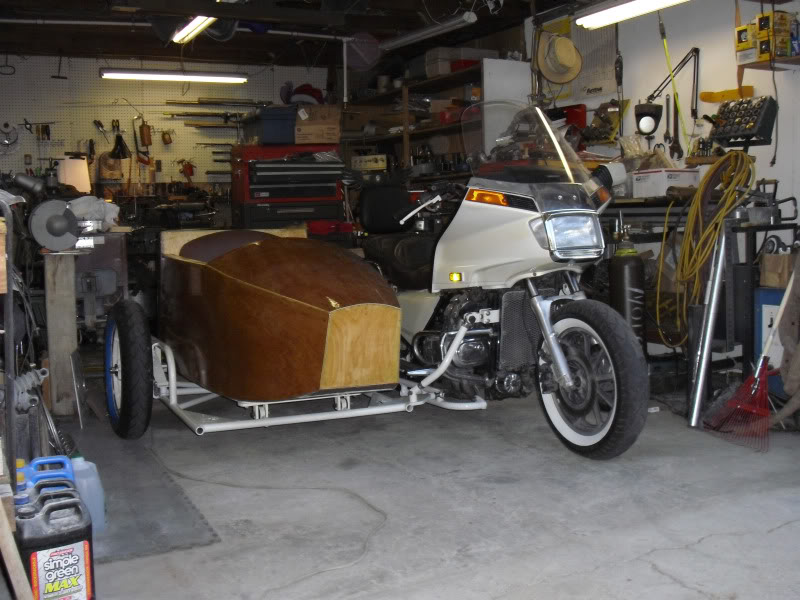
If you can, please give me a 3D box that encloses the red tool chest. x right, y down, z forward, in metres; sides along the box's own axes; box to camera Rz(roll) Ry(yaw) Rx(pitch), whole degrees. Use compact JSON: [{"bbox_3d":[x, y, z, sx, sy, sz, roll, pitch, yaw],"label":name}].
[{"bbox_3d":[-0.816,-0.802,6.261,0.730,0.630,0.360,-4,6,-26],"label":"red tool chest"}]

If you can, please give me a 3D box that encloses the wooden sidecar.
[{"bbox_3d":[-0.589,0.000,4.440,0.840,0.740,1.600,-4,6,-26],"label":"wooden sidecar"}]

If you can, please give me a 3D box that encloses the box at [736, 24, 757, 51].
[{"bbox_3d":[1.778,-1.337,4.500,0.110,0.120,0.100,-4,6,-26],"label":"box"}]

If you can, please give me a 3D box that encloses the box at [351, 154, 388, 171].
[{"bbox_3d":[-0.286,-1.250,7.981,0.310,0.130,0.140,-1,5,10],"label":"box"}]

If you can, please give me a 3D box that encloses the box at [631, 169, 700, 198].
[{"bbox_3d":[1.505,-0.618,4.743,0.240,0.145,0.460,-5,7,-34],"label":"box"}]

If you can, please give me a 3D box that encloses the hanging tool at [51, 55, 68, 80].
[{"bbox_3d":[-2.720,-1.857,7.016,0.135,0.205,0.030,-4,6,-28],"label":"hanging tool"}]

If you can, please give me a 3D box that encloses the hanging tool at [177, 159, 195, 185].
[{"bbox_3d":[-1.880,-1.126,7.697,0.150,0.210,0.060,-4,6,-28],"label":"hanging tool"}]

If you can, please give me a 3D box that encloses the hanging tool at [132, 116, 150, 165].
[{"bbox_3d":[-2.261,-1.395,7.680,0.150,0.420,0.040,-4,6,-26],"label":"hanging tool"}]

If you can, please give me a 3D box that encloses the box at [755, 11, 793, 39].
[{"bbox_3d":[1.837,-1.355,4.320,0.115,0.120,0.100,-4,6,-26],"label":"box"}]

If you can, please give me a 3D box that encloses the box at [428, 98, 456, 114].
[{"bbox_3d":[0.349,-1.588,7.208,0.190,0.120,0.150,-4,6,-28],"label":"box"}]

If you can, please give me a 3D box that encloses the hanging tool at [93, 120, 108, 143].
[{"bbox_3d":[-2.506,-1.410,7.347,0.130,0.180,0.035,-4,6,-28],"label":"hanging tool"}]

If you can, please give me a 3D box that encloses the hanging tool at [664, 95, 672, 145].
[{"bbox_3d":[1.623,-1.085,5.308,0.022,0.307,0.052,-4,6,-28],"label":"hanging tool"}]

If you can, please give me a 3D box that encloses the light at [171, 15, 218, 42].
[{"bbox_3d":[-1.110,-1.588,4.964,0.120,0.090,1.200,-4,6,-26],"label":"light"}]

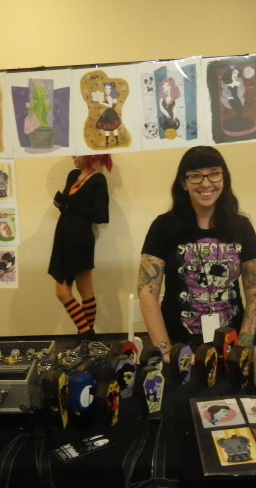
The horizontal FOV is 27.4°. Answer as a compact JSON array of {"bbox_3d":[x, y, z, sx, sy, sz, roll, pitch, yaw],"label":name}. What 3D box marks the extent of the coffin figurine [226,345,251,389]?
[{"bbox_3d":[0.326,0.360,1.539,0.062,0.121,0.041,-12,15,-39],"label":"coffin figurine"}]

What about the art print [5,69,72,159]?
[{"bbox_3d":[-0.291,-0.438,1.783,0.219,0.281,0.008,-2,12,6],"label":"art print"}]

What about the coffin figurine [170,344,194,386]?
[{"bbox_3d":[0.158,0.360,1.574,0.062,0.122,0.040,-12,15,-39],"label":"coffin figurine"}]

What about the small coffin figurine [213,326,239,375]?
[{"bbox_3d":[0.301,0.333,1.622,0.073,0.142,0.043,-11,14,-36],"label":"small coffin figurine"}]

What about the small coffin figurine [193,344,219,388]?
[{"bbox_3d":[0.233,0.361,1.552,0.062,0.123,0.040,-10,14,-33],"label":"small coffin figurine"}]

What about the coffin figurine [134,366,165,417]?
[{"bbox_3d":[0.063,0.402,1.475,0.062,0.125,0.050,-8,13,-23],"label":"coffin figurine"}]

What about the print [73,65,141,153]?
[{"bbox_3d":[-0.070,-0.448,1.766,0.218,0.283,0.010,-2,11,5],"label":"print"}]

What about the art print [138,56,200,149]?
[{"bbox_3d":[0.146,-0.459,1.747,0.218,0.283,0.010,-3,11,5],"label":"art print"}]

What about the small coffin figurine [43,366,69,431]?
[{"bbox_3d":[-0.192,0.419,1.412,0.050,0.140,0.066,0,12,14],"label":"small coffin figurine"}]

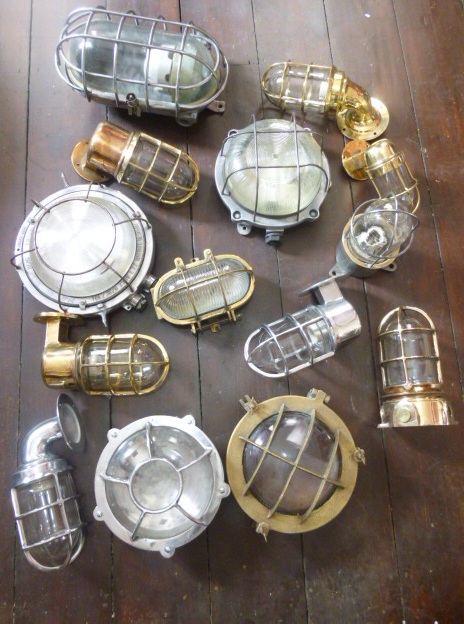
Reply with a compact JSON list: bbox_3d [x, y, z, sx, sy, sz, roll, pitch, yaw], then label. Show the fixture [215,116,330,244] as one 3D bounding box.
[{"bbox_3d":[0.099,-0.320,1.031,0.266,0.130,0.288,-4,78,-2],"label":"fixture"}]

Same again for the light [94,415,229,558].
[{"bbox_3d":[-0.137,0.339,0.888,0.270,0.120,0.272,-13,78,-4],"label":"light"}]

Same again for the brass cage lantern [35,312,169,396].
[{"bbox_3d":[-0.266,0.092,0.930,0.275,0.128,0.172,0,78,-2],"label":"brass cage lantern"}]

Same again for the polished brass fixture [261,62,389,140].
[{"bbox_3d":[0.236,-0.524,1.075,0.325,0.140,0.130,12,78,2],"label":"polished brass fixture"}]

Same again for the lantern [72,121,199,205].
[{"bbox_3d":[-0.233,-0.341,1.020,0.325,0.150,0.122,27,78,5],"label":"lantern"}]

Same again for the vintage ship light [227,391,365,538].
[{"bbox_3d":[0.119,0.299,0.898,0.275,0.125,0.285,20,78,3],"label":"vintage ship light"}]

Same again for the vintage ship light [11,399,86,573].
[{"bbox_3d":[-0.364,0.335,0.881,0.140,0.125,0.325,-12,78,-4],"label":"vintage ship light"}]

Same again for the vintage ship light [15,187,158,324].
[{"bbox_3d":[-0.314,-0.136,0.964,0.305,0.155,0.305,6,78,-1],"label":"vintage ship light"}]

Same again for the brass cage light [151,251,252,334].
[{"bbox_3d":[-0.060,-0.044,0.978,0.232,0.105,0.160,-14,79,-5],"label":"brass cage light"}]

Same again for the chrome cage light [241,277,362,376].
[{"bbox_3d":[0.155,0.039,0.957,0.268,0.116,0.146,-22,79,-6],"label":"chrome cage light"}]

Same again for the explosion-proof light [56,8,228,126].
[{"bbox_3d":[-0.213,-0.576,1.054,0.410,0.172,0.235,7,78,0],"label":"explosion-proof light"}]

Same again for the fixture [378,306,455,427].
[{"bbox_3d":[0.374,0.112,0.927,0.154,0.154,0.254,1,77,-1],"label":"fixture"}]

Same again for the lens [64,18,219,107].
[{"bbox_3d":[-0.211,-0.585,1.032,0.345,0.080,0.165,7,78,0],"label":"lens"}]

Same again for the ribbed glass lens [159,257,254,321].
[{"bbox_3d":[-0.060,-0.052,0.955,0.200,0.052,0.110,-14,79,-5],"label":"ribbed glass lens"}]

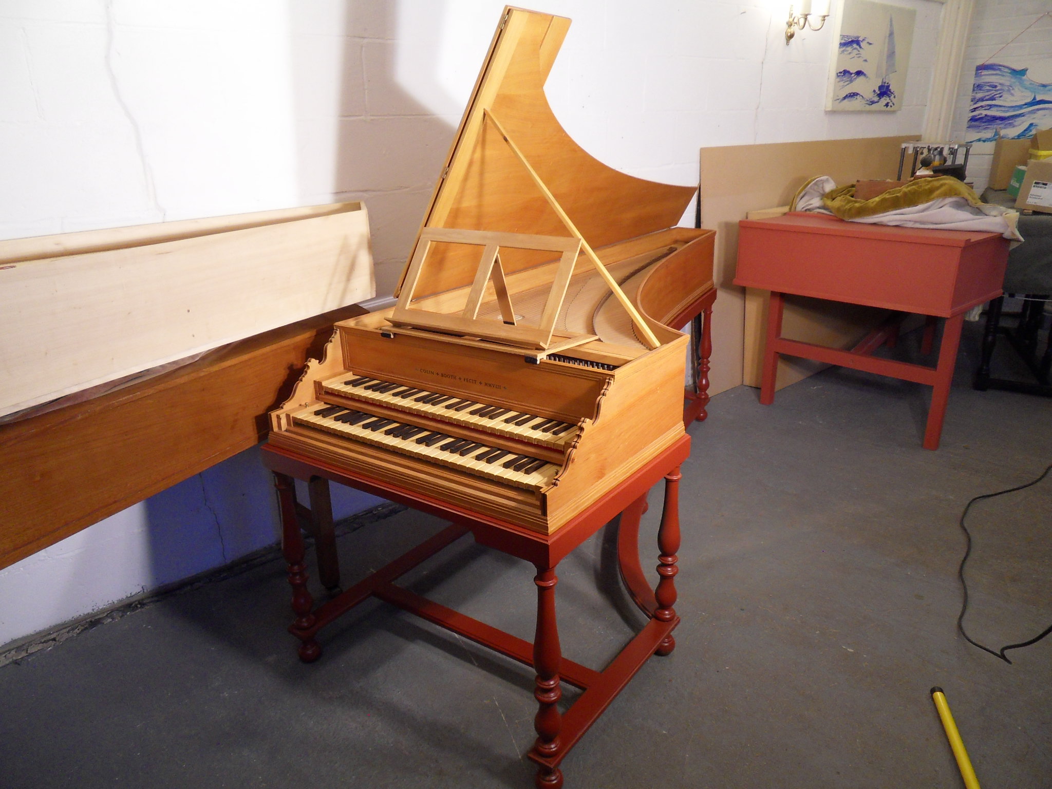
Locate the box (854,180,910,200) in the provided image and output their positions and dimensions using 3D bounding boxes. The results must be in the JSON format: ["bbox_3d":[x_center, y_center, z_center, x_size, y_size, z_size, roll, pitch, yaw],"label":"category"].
[{"bbox_3d":[2.014,-1.103,3.996,0.240,0.150,0.320,-18,25,-38],"label":"box"}]

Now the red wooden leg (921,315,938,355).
[{"bbox_3d":[2.405,-0.512,4.294,0.052,0.560,0.052,-18,25,-38],"label":"red wooden leg"}]

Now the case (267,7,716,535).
[{"bbox_3d":[0.346,-0.568,2.158,0.787,0.903,2.185,12,24,34],"label":"case"}]

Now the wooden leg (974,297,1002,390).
[{"bbox_3d":[2.337,-0.285,3.671,0.064,0.540,0.064,7,21,24],"label":"wooden leg"}]

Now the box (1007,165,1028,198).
[{"bbox_3d":[2.982,-1.286,4.400,0.110,0.180,0.130,-12,22,-27],"label":"box"}]

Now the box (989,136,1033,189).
[{"bbox_3d":[3.085,-1.470,4.630,0.165,0.320,0.290,7,21,24],"label":"box"}]

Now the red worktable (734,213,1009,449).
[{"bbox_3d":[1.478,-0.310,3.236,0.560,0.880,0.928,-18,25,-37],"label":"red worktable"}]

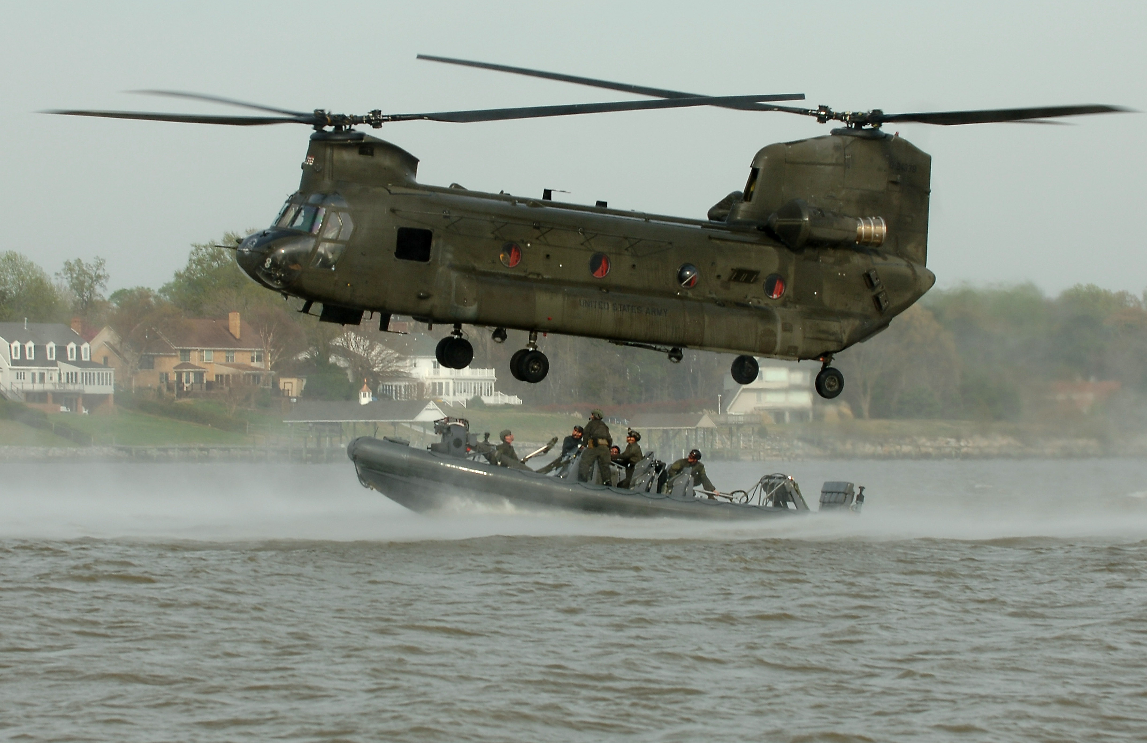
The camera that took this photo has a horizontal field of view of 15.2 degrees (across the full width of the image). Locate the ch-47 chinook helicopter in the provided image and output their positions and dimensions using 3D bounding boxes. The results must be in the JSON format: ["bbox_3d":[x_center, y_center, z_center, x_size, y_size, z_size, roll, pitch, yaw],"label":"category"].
[{"bbox_3d":[0.637,-3.112,85.375,27.760,6.300,18.200,6,1,-29],"label":"ch-47 chinook helicopter"}]

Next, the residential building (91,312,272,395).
[{"bbox_3d":[-46.892,-2.095,515.000,18.500,9.700,12.000,1,-1,-38],"label":"residential building"}]

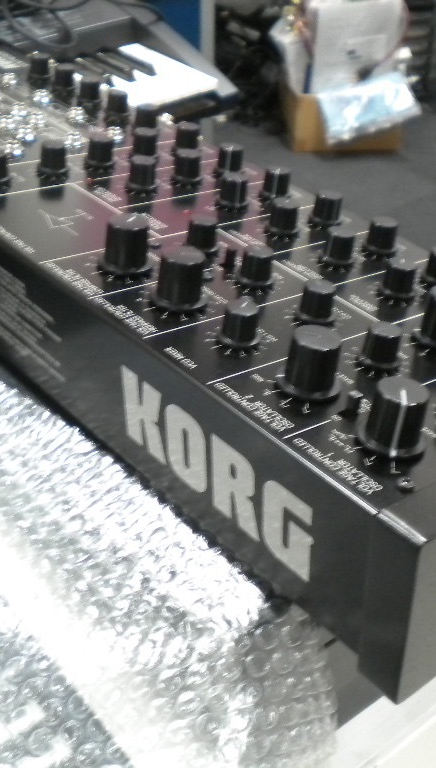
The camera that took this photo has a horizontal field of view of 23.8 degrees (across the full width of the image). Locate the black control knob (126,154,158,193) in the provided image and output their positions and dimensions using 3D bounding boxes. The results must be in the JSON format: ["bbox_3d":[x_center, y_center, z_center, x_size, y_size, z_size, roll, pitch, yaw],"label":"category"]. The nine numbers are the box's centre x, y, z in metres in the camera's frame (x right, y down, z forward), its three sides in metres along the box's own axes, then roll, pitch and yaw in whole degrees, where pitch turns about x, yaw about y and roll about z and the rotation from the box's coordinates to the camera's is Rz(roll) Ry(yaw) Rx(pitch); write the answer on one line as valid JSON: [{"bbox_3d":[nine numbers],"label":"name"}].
[{"bbox_3d":[-0.040,-0.113,0.555,0.017,0.015,0.017,1,31,-12],"label":"black control knob"}]

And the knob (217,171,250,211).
[{"bbox_3d":[0.008,-0.096,0.511,0.017,0.013,0.017,5,31,-3],"label":"knob"}]

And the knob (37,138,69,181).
[{"bbox_3d":[-0.089,-0.123,0.560,0.017,0.015,0.017,1,31,-12],"label":"knob"}]

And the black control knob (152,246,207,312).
[{"bbox_3d":[-0.014,-0.042,0.409,0.023,0.019,0.023,0,31,-11],"label":"black control knob"}]

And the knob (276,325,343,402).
[{"bbox_3d":[0.033,-0.008,0.360,0.022,0.019,0.022,5,30,-3],"label":"knob"}]

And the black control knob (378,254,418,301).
[{"bbox_3d":[0.084,-0.049,0.476,0.017,0.015,0.017,1,31,-12],"label":"black control knob"}]

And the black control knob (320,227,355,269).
[{"bbox_3d":[0.059,-0.067,0.501,0.017,0.015,0.017,6,30,-4],"label":"black control knob"}]

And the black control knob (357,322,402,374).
[{"bbox_3d":[0.067,-0.016,0.416,0.017,0.015,0.017,6,30,-4],"label":"black control knob"}]

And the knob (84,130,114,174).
[{"bbox_3d":[-0.066,-0.131,0.580,0.017,0.015,0.017,1,31,-12],"label":"knob"}]

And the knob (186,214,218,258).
[{"bbox_3d":[-0.007,-0.071,0.492,0.017,0.015,0.017,1,31,-12],"label":"knob"}]

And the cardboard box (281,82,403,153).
[{"bbox_3d":[0.340,-0.767,2.860,0.285,0.168,0.230,-3,35,-3],"label":"cardboard box"}]

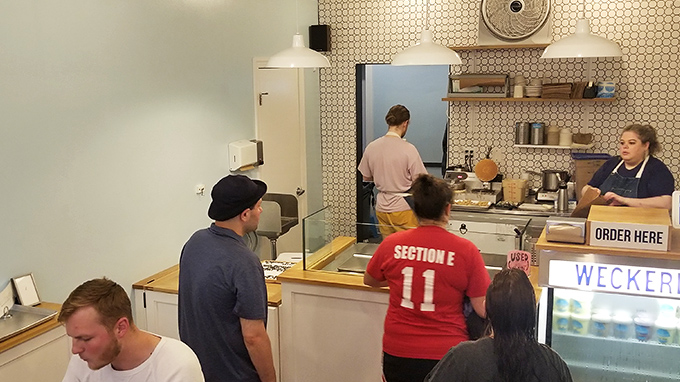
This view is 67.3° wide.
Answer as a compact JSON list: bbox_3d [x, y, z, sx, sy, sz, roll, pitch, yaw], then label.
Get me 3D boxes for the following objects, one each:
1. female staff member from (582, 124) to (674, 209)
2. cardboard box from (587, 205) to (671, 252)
[{"bbox_3d":[1.768,0.412,3.191,0.550,1.640,0.430,9,13,42],"label":"female staff member"},{"bbox_3d":[1.466,0.189,2.611,0.350,0.140,0.340,3,10,18],"label":"cardboard box"}]

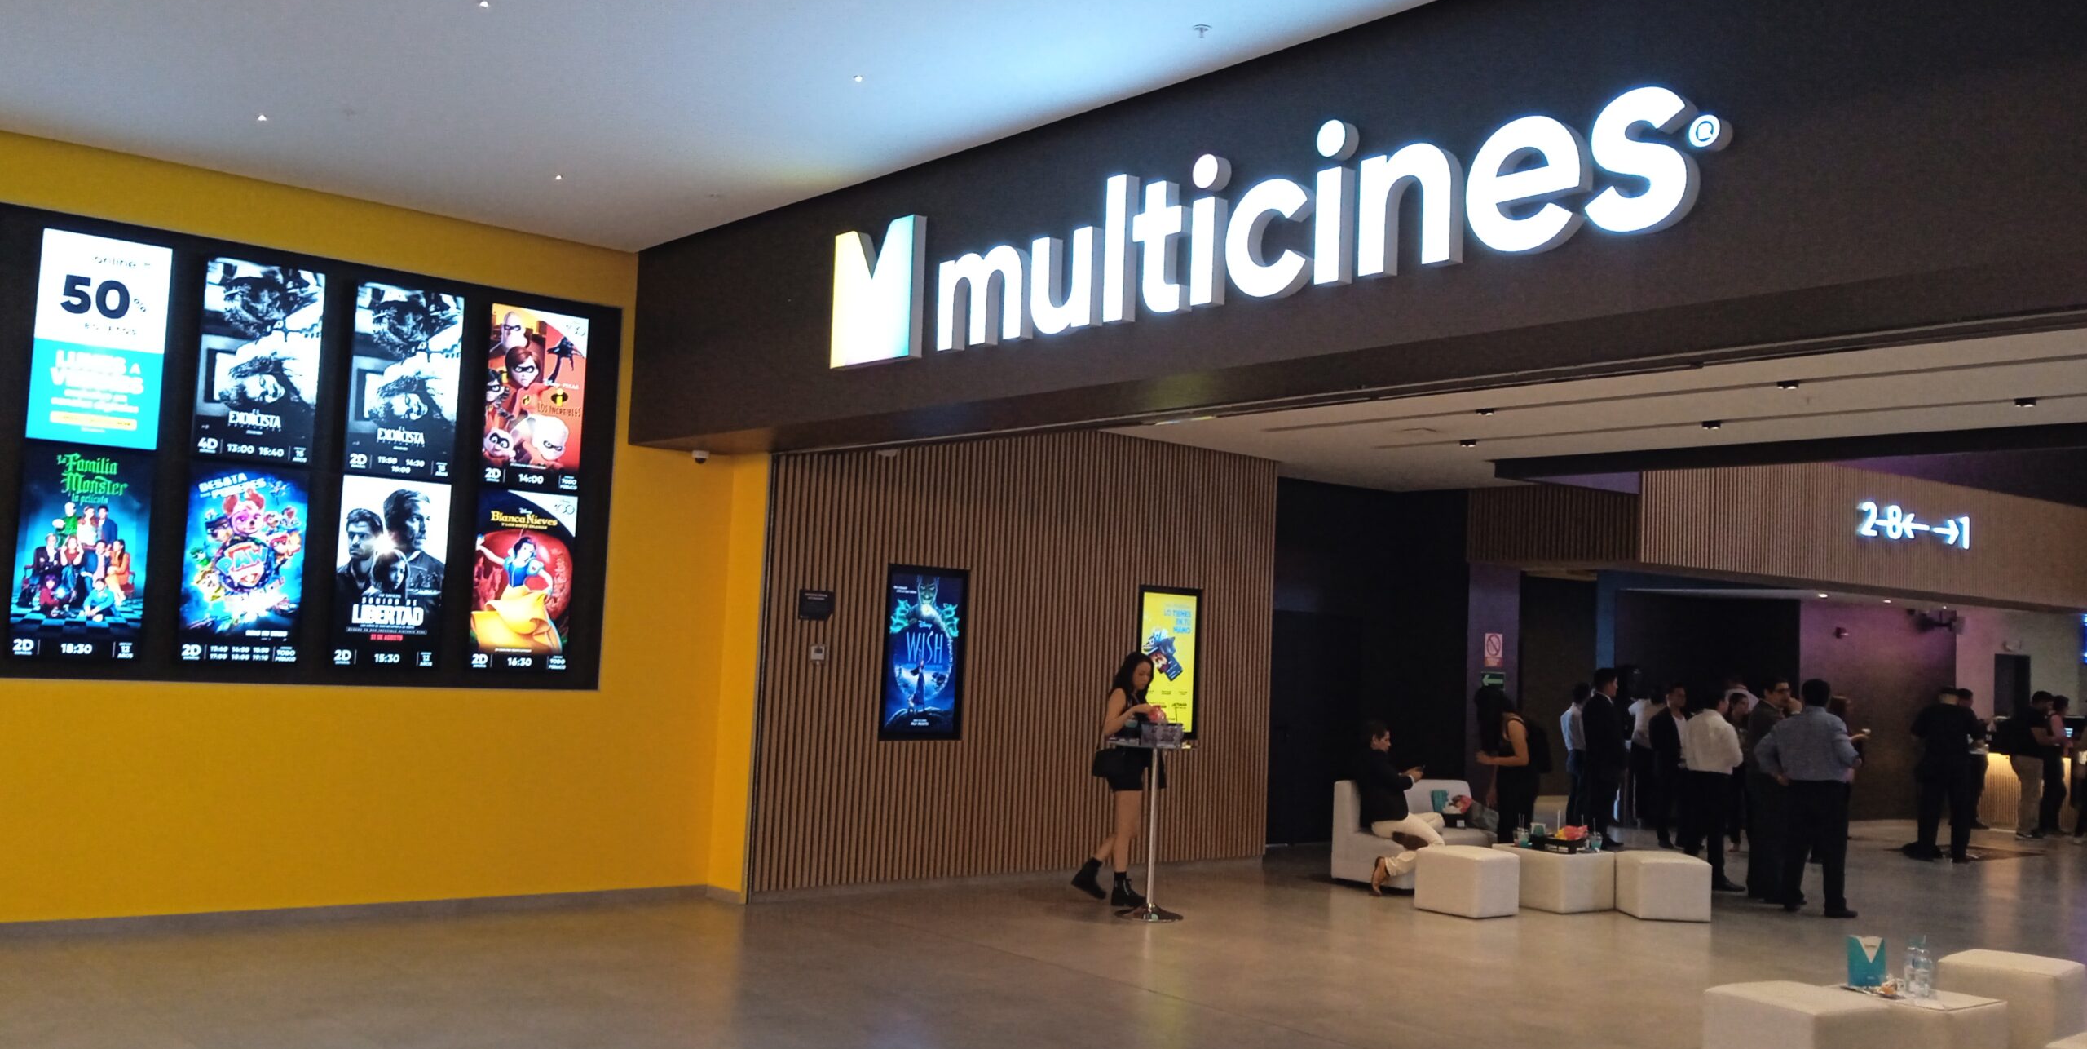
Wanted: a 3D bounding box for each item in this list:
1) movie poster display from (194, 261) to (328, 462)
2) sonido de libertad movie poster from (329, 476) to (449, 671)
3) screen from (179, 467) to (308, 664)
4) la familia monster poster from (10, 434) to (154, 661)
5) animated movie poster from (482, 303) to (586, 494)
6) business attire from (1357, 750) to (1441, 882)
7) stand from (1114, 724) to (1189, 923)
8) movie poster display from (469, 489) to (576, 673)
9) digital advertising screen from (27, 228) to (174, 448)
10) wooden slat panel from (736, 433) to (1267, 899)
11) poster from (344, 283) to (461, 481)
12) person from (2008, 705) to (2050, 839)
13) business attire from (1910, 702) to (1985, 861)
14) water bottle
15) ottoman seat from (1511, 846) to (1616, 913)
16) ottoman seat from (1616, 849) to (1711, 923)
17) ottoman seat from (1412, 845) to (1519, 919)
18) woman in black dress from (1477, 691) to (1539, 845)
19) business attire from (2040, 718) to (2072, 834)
[{"bbox_3d":[-4.221,-0.865,9.111,0.610,1.070,0.060,6,-5,-40],"label":"movie poster display"},{"bbox_3d":[-3.754,0.277,9.730,0.605,1.080,0.060,6,-5,-38],"label":"sonido de libertad movie poster"},{"bbox_3d":[-4.365,0.235,9.242,0.605,1.080,0.060,6,-5,-38],"label":"screen"},{"bbox_3d":[-4.861,0.151,8.536,0.610,1.070,0.060,6,-5,-40],"label":"la familia monster poster"},{"bbox_3d":[-3.033,-0.745,10.117,0.610,1.070,0.060,6,-5,-40],"label":"animated movie poster"},{"bbox_3d":[2.676,2.193,12.650,0.600,0.950,0.500,1,-4,20],"label":"business attire"},{"bbox_3d":[0.717,1.930,11.013,0.490,1.220,0.480,3,-4,0],"label":"stand"},{"bbox_3d":[-3.088,0.349,10.036,0.610,1.070,0.060,6,-5,-40],"label":"movie poster display"},{"bbox_3d":[-4.924,-0.955,8.829,0.605,1.080,0.060,6,-5,-38],"label":"digital advertising screen"},{"bbox_3d":[0.025,0.900,12.249,4.780,3.200,0.080,6,-5,-40],"label":"wooden slat panel"},{"bbox_3d":[-3.702,-0.824,9.804,0.605,1.080,0.060,6,-5,-38],"label":"poster"},{"bbox_3d":[11.239,2.817,19.250,0.360,1.500,0.480,1,-4,15],"label":"person"},{"bbox_3d":[9.015,2.527,16.832,0.660,1.580,0.380,1,-4,28],"label":"business attire"},{"bbox_3d":[3.830,1.932,7.367,0.110,0.260,0.110,1,-4,28],"label":"water bottle"},{"bbox_3d":[3.635,2.515,12.030,0.580,0.410,0.570,5,-5,-36],"label":"ottoman seat"},{"bbox_3d":[4.413,2.571,12.011,0.480,0.420,0.480,3,-4,-3],"label":"ottoman seat"},{"bbox_3d":[2.910,2.460,11.592,0.490,0.410,0.500,6,-5,-41],"label":"ottoman seat"},{"bbox_3d":[3.871,2.114,13.962,0.500,1.540,0.460,2,-4,12],"label":"woman in black dress"},{"bbox_3d":[12.220,2.974,20.384,0.340,1.450,0.420,2,-4,6],"label":"business attire"}]

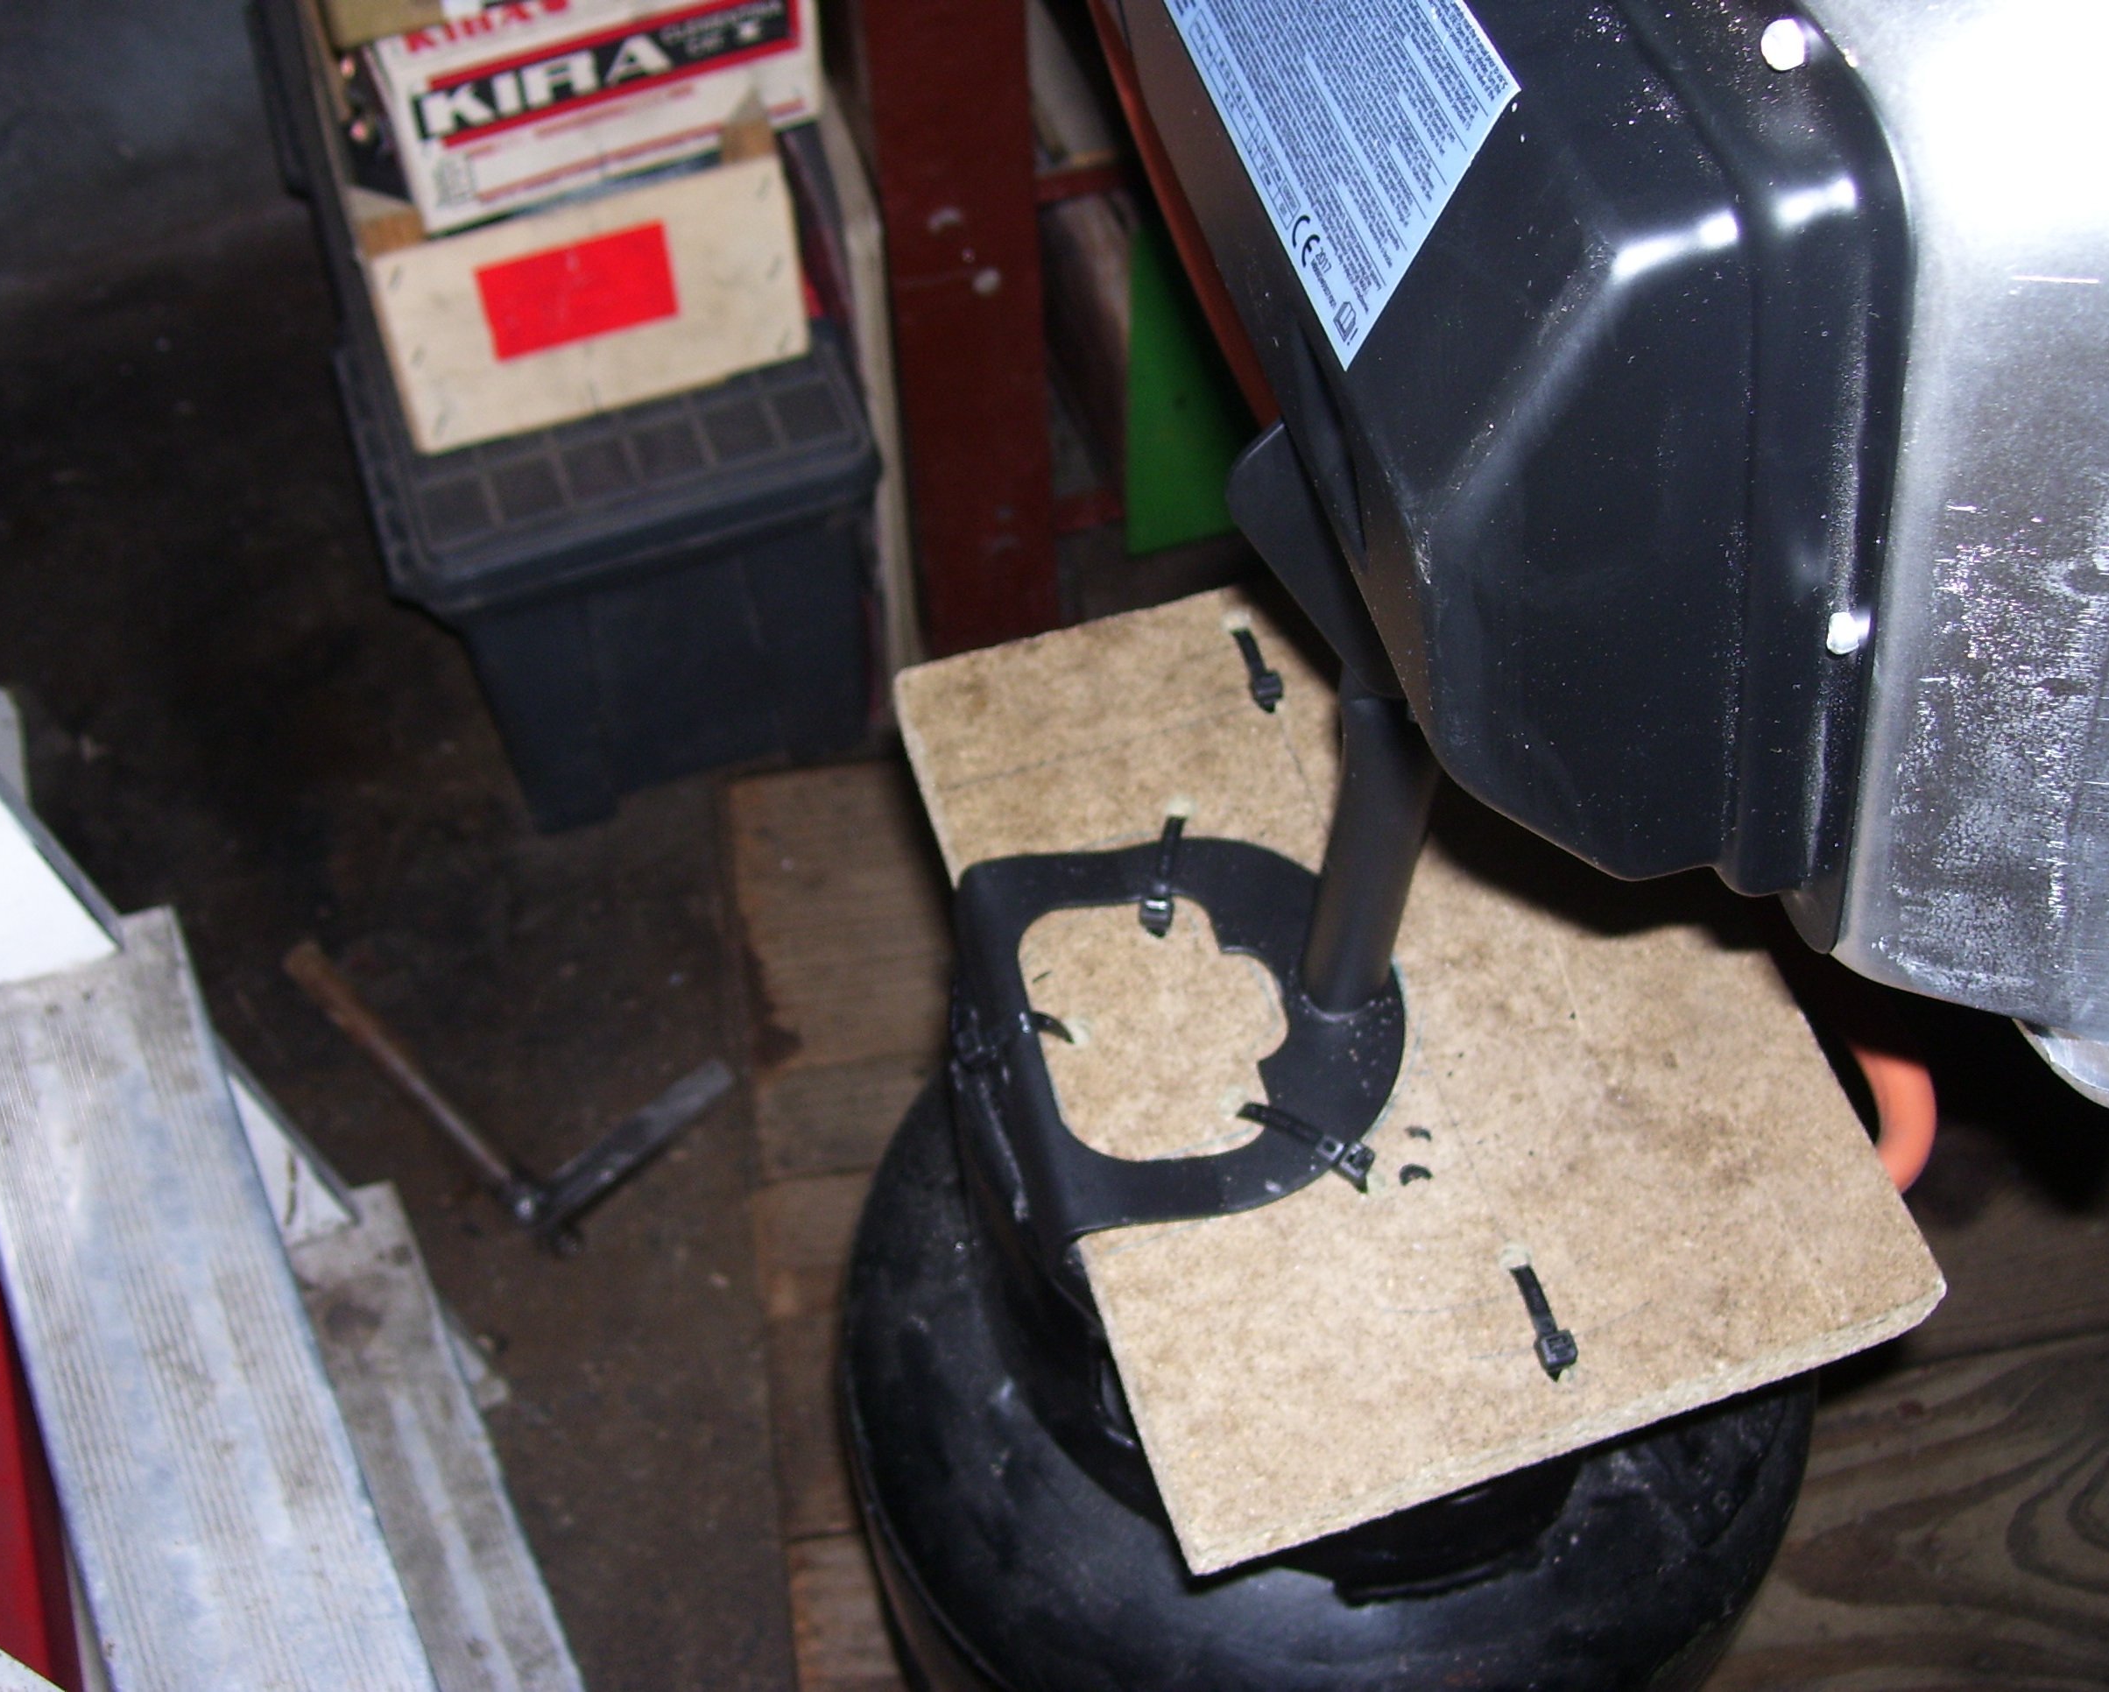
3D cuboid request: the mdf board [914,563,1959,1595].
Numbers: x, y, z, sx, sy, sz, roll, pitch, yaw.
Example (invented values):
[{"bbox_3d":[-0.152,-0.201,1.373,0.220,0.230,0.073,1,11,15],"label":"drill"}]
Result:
[{"bbox_3d":[0.084,0.035,0.635,0.191,0.023,0.258,-16,58,-8],"label":"mdf board"}]

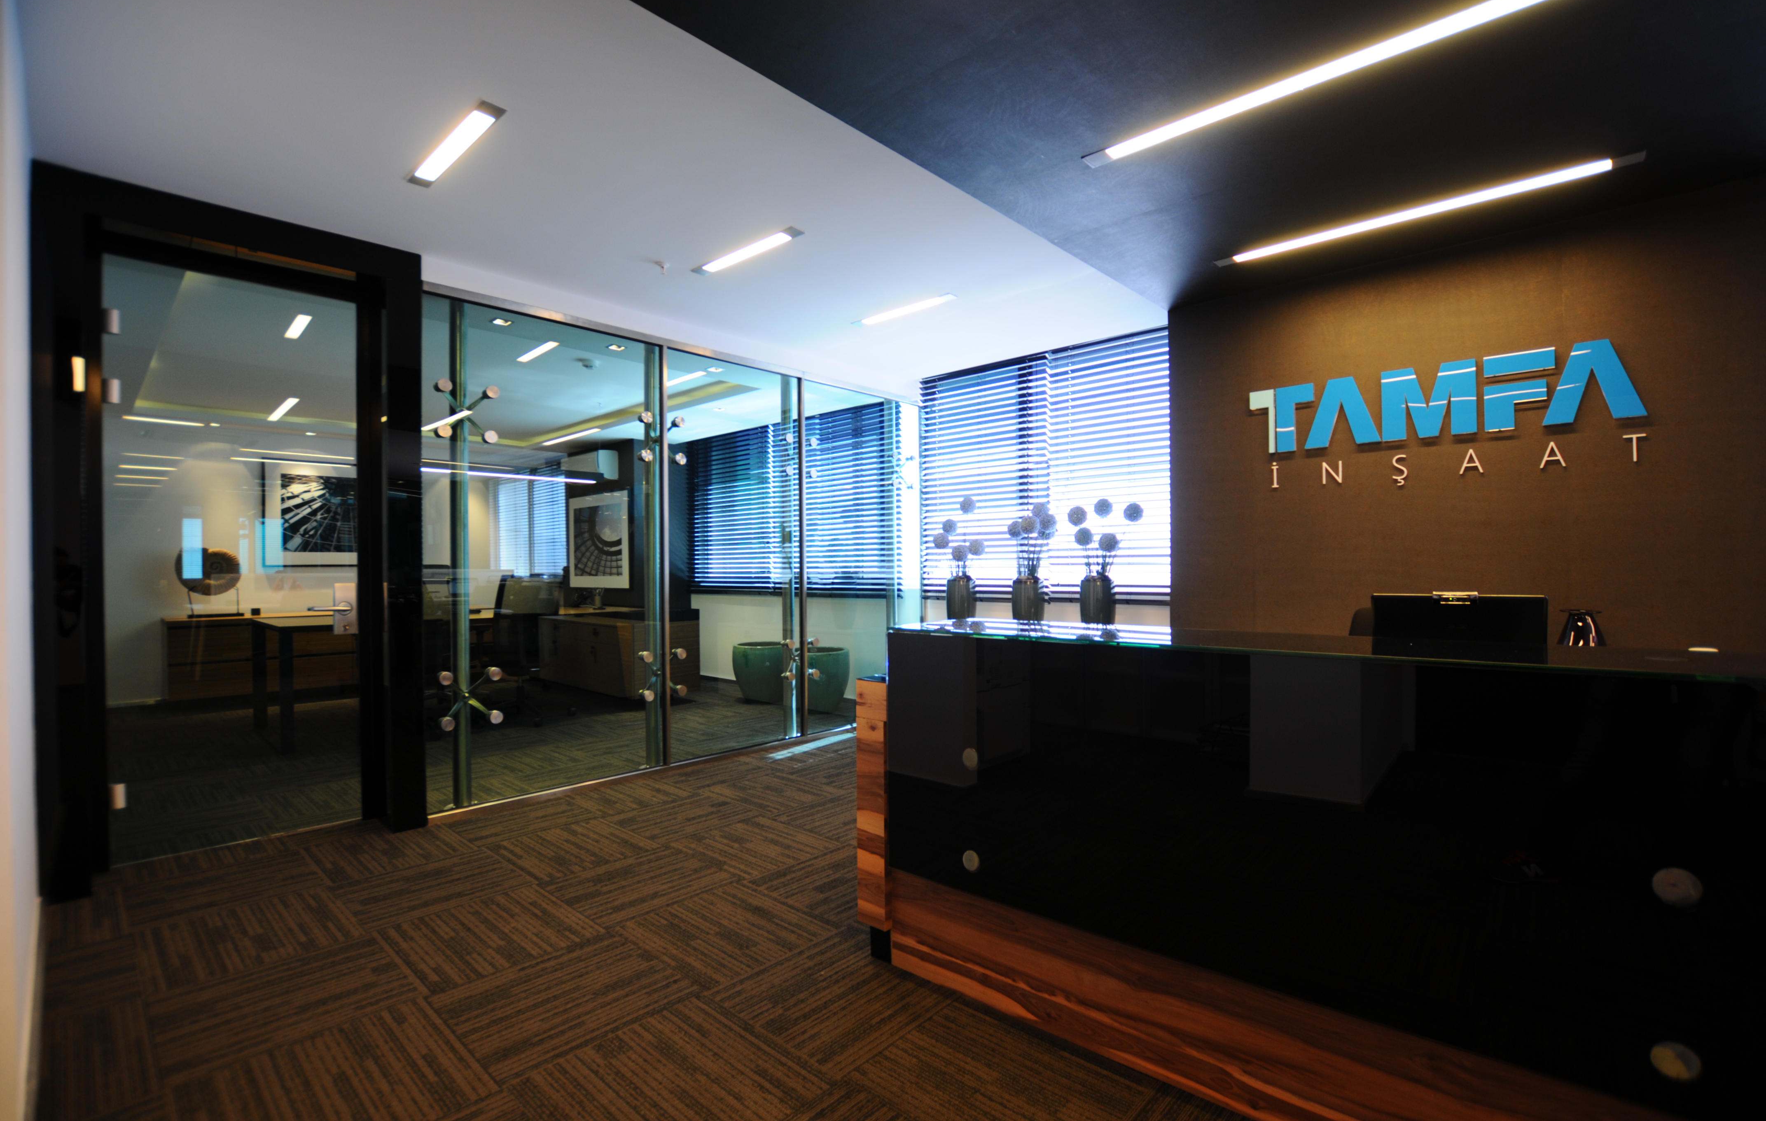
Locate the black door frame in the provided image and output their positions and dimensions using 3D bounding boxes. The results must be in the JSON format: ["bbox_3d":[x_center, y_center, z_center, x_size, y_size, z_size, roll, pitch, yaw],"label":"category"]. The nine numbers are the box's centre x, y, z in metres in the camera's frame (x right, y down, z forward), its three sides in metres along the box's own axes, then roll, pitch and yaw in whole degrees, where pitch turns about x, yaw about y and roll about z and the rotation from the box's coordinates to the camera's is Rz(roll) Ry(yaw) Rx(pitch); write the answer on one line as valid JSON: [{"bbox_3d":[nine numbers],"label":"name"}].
[{"bbox_3d":[-2.488,-0.081,2.906,0.320,2.455,1.115,0,1,43],"label":"black door frame"}]

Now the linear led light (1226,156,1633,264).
[{"bbox_3d":[1.973,-1.329,2.817,1.300,0.050,0.078,0,1,43],"label":"linear led light"}]

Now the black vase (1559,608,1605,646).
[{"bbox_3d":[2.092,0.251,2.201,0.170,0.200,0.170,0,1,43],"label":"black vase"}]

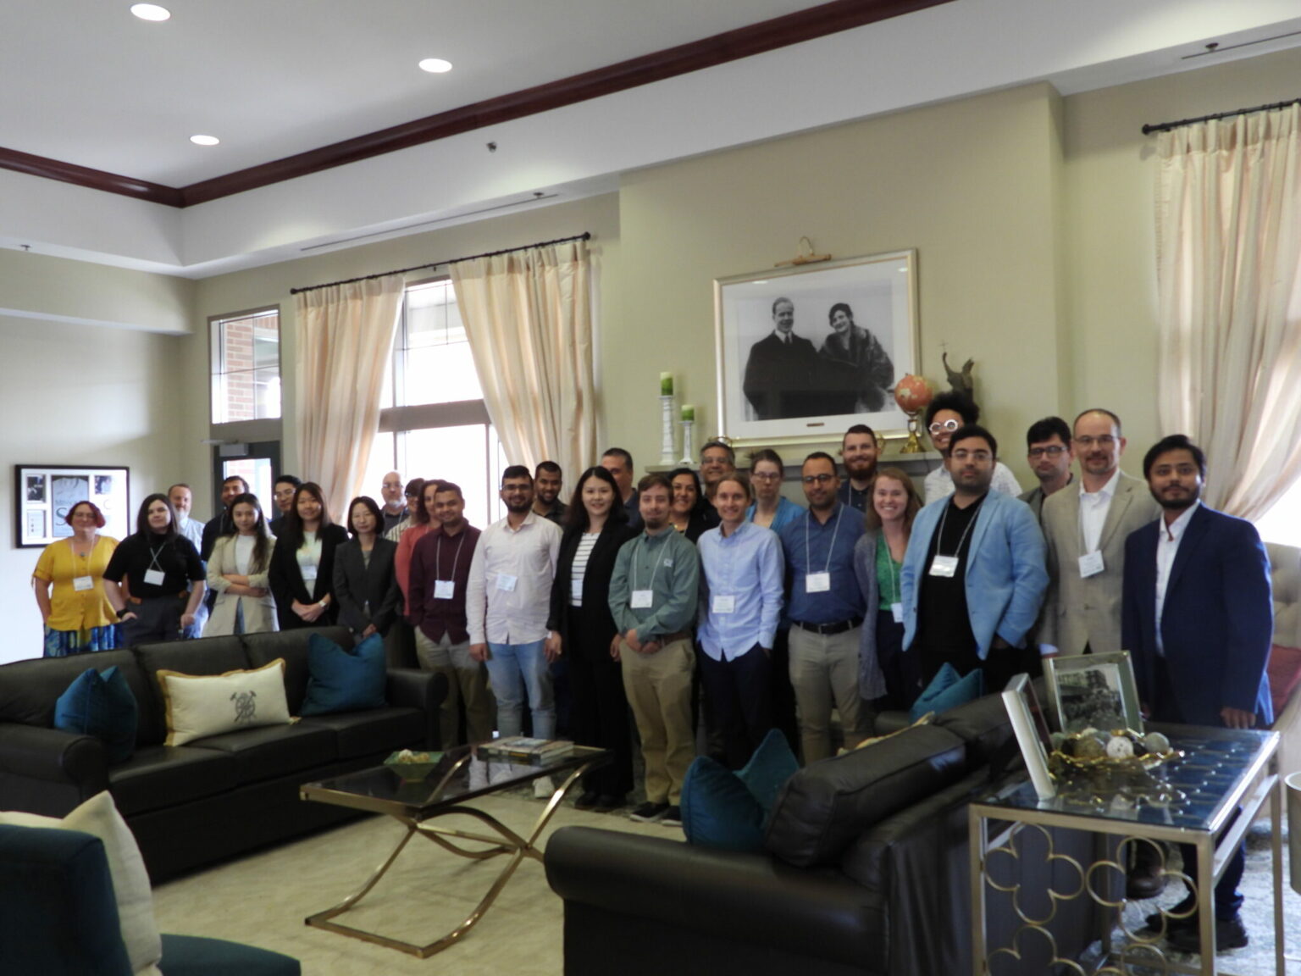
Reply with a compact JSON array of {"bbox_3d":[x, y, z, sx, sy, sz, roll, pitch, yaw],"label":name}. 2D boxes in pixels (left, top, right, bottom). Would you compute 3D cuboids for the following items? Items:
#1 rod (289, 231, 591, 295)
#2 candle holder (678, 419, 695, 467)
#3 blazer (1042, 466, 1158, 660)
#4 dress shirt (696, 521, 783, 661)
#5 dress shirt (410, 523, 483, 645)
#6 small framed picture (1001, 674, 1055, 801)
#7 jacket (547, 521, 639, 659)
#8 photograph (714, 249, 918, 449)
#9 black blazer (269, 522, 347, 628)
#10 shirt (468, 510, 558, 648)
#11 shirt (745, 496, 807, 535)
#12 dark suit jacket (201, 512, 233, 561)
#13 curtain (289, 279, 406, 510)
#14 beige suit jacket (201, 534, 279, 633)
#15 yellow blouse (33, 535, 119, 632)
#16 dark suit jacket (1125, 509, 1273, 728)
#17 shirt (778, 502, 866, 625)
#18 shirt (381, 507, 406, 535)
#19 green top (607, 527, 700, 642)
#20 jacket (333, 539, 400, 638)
[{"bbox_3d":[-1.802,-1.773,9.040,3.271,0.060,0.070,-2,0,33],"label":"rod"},{"bbox_3d":[0.220,-0.273,6.880,0.100,0.285,0.100,-2,-1,34],"label":"candle holder"},{"bbox_3d":[1.703,0.301,4.250,0.480,0.720,0.280,-2,-1,34],"label":"blazer"},{"bbox_3d":[0.429,0.503,5.500,0.450,0.690,0.260,-2,0,21],"label":"dress shirt"},{"bbox_3d":[-1.088,0.510,6.050,0.450,0.650,0.280,-2,0,-7],"label":"dress shirt"},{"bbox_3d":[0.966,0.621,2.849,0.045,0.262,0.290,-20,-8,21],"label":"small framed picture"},{"bbox_3d":[-0.296,0.527,5.820,0.460,0.700,0.260,-2,0,13],"label":"jacket"},{"bbox_3d":[0.942,-0.772,6.535,1.262,1.034,0.045,-2,-1,34],"label":"photograph"},{"bbox_3d":[-2.029,0.557,6.680,0.460,0.700,0.280,-1,-1,-15],"label":"black blazer"},{"bbox_3d":[-0.713,0.472,5.880,0.500,0.680,0.270,-2,-1,7],"label":"shirt"},{"bbox_3d":[0.620,0.348,5.800,0.460,0.620,0.270,-2,0,13],"label":"shirt"},{"bbox_3d":[-2.705,0.510,7.400,0.480,0.700,0.280,-2,0,-16],"label":"dark suit jacket"},{"bbox_3d":[-2.360,0.017,8.941,1.187,3.307,0.160,-2,-1,34],"label":"curtain"},{"bbox_3d":[-2.446,0.630,6.750,0.450,0.720,0.320,-1,-1,-15],"label":"beige suit jacket"},{"bbox_3d":[-3.317,0.562,6.600,0.520,0.580,0.320,-1,0,-27],"label":"yellow blouse"},{"bbox_3d":[1.845,0.426,3.800,0.300,0.730,0.490,-1,-1,-45],"label":"dark suit jacket"},{"bbox_3d":[0.782,0.344,5.120,0.480,0.600,0.290,-2,0,12],"label":"shirt"},{"bbox_3d":[-1.739,0.491,7.647,0.500,0.740,0.290,-1,0,3],"label":"shirt"},{"bbox_3d":[0.019,0.463,5.400,0.440,0.550,0.270,-2,-1,15],"label":"green top"},{"bbox_3d":[-1.682,0.595,6.700,0.430,0.610,0.270,-2,0,-12],"label":"jacket"}]

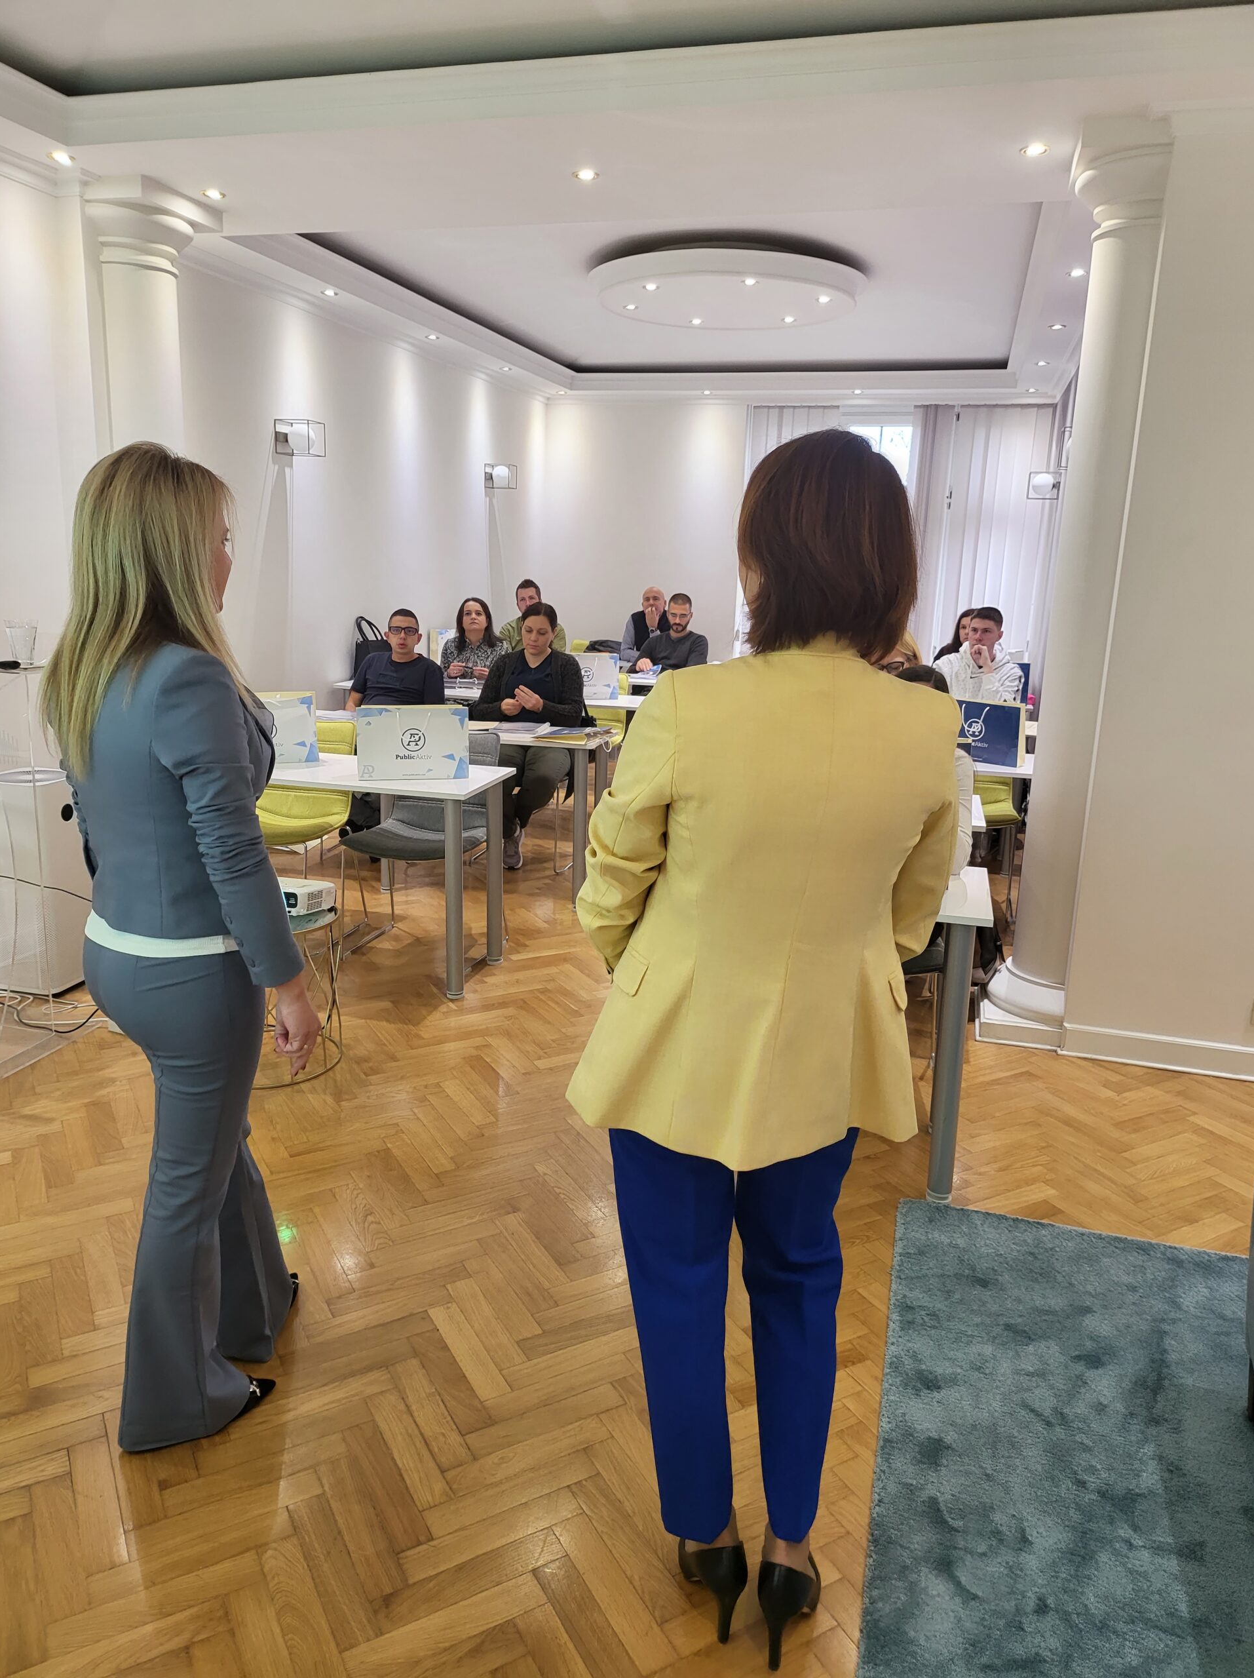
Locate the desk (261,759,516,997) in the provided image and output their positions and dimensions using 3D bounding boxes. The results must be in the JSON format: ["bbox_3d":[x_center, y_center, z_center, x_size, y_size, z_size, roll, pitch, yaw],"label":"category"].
[{"bbox_3d":[-1.033,0.105,4.308,1.150,0.750,0.540,6,14,15],"label":"desk"}]

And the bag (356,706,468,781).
[{"bbox_3d":[-0.773,-0.348,4.201,0.385,0.258,0.100,-2,14,-17],"label":"bag"}]

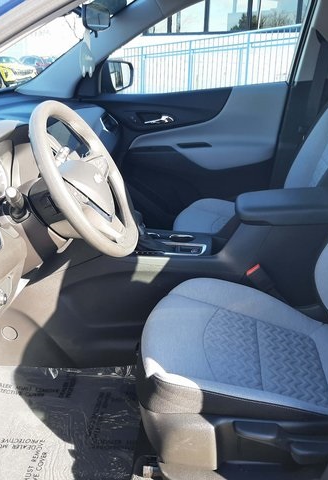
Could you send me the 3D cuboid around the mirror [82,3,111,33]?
[{"bbox_3d":[-0.180,-0.586,1.266,0.039,0.074,0.236,2,23,11],"label":"mirror"}]

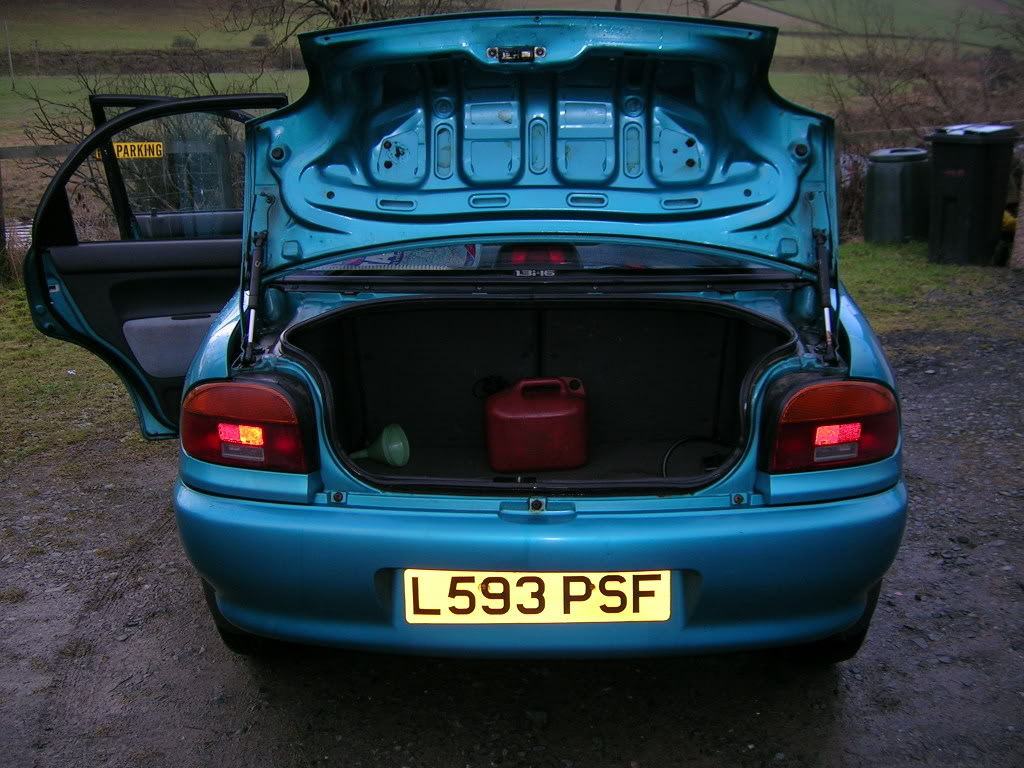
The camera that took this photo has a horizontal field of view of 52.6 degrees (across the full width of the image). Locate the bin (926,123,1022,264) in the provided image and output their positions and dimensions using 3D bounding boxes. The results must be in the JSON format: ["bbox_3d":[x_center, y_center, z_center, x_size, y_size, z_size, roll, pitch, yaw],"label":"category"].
[{"bbox_3d":[3.950,-1.629,8.900,0.720,1.080,0.580,-13,20,-39],"label":"bin"}]

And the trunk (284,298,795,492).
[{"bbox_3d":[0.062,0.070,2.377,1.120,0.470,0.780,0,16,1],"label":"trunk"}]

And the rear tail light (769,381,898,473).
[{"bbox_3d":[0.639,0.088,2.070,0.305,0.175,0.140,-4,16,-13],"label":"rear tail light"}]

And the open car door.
[{"bbox_3d":[-1.142,-0.391,3.443,0.920,1.090,0.220,-6,17,-21],"label":"open car door"}]

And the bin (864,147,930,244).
[{"bbox_3d":[3.816,-1.866,10.250,0.670,0.920,0.670,0,16,0],"label":"bin"}]

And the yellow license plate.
[{"bbox_3d":[0.051,0.417,2.025,0.518,0.111,0.016,0,10,1],"label":"yellow license plate"}]

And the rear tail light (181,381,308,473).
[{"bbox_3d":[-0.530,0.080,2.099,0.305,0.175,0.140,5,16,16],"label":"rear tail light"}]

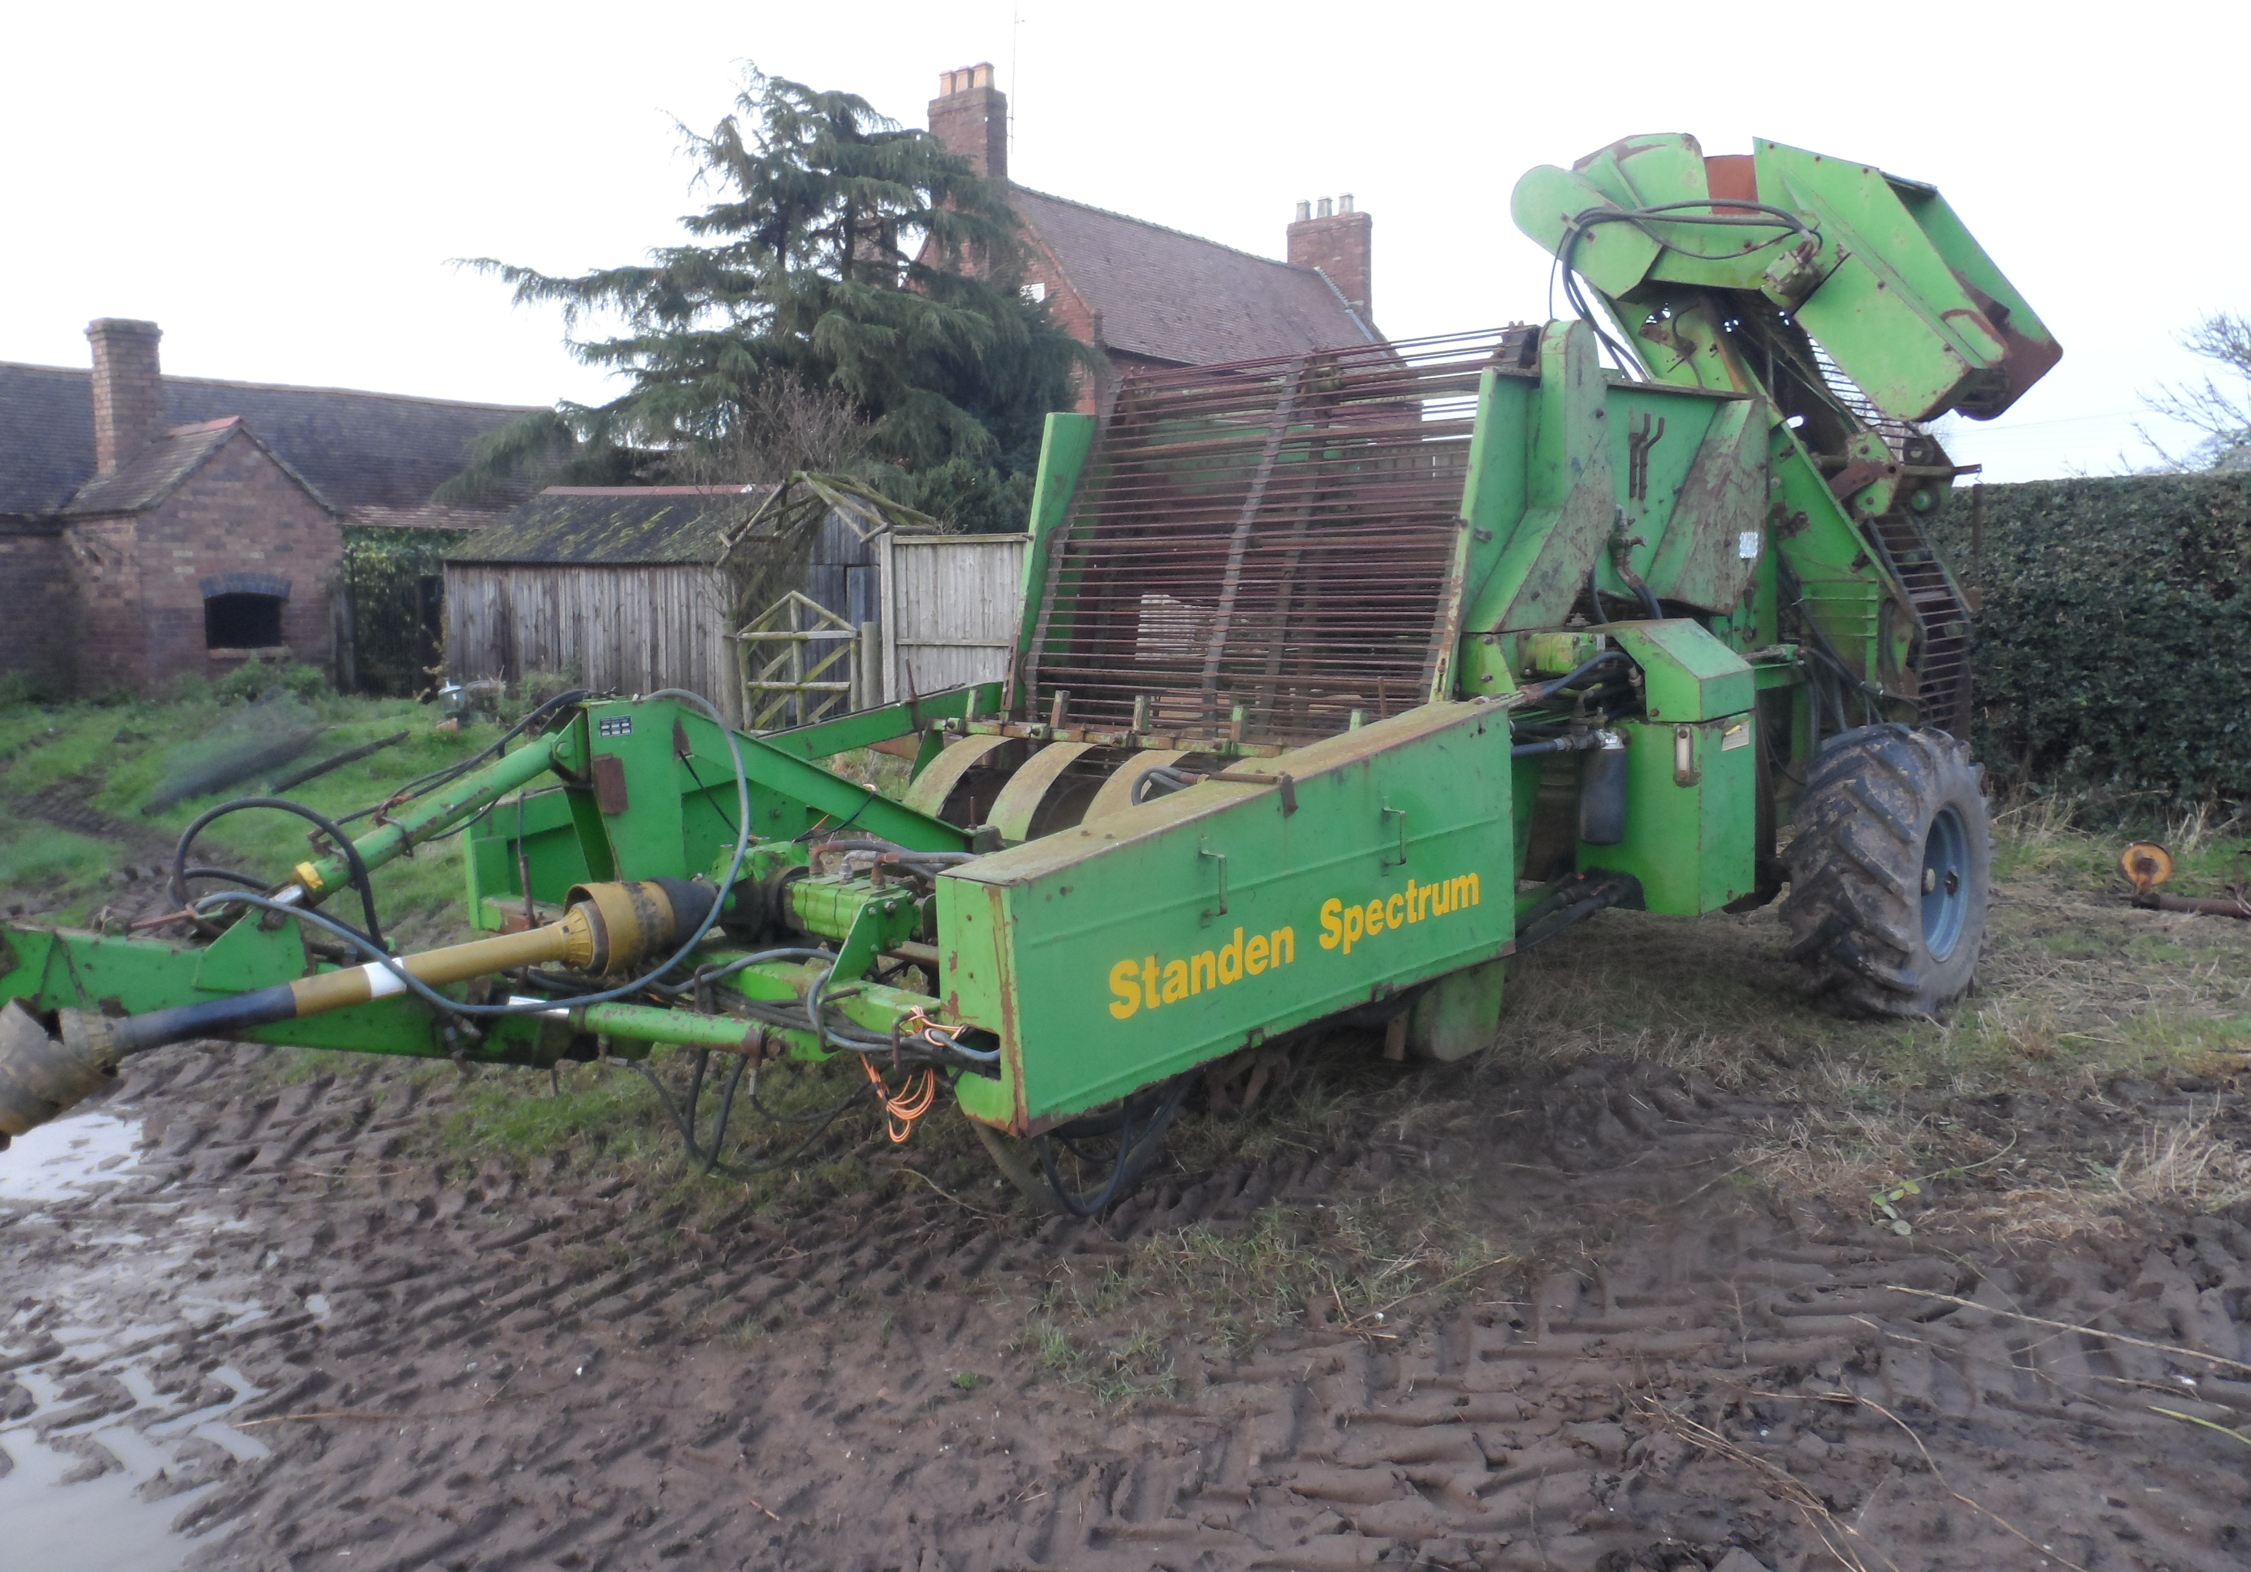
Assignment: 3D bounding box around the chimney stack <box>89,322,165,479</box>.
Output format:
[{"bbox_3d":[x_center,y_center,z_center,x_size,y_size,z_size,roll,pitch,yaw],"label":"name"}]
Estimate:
[{"bbox_3d":[-11.015,-4.267,17.200,0.620,1.607,0.550,8,11,44],"label":"chimney stack"}]

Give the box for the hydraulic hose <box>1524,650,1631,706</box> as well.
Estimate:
[{"bbox_3d":[1.407,-0.336,4.850,0.120,0.200,0.500,7,10,38],"label":"hydraulic hose"}]

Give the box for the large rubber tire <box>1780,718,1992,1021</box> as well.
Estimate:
[{"bbox_3d":[2.888,0.326,5.913,0.430,1.069,1.080,8,11,43],"label":"large rubber tire"}]

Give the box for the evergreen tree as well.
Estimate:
[{"bbox_3d":[-4.803,-5.540,21.500,8.500,8.100,7.600,1,8,0],"label":"evergreen tree"}]

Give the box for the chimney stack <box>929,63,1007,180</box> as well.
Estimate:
[{"bbox_3d":[-3.062,-12.874,30.300,1.580,2.000,0.520,7,10,39],"label":"chimney stack"}]

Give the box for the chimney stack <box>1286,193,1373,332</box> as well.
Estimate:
[{"bbox_3d":[5.040,-12.928,38.700,2.100,3.000,0.500,7,10,39],"label":"chimney stack"}]

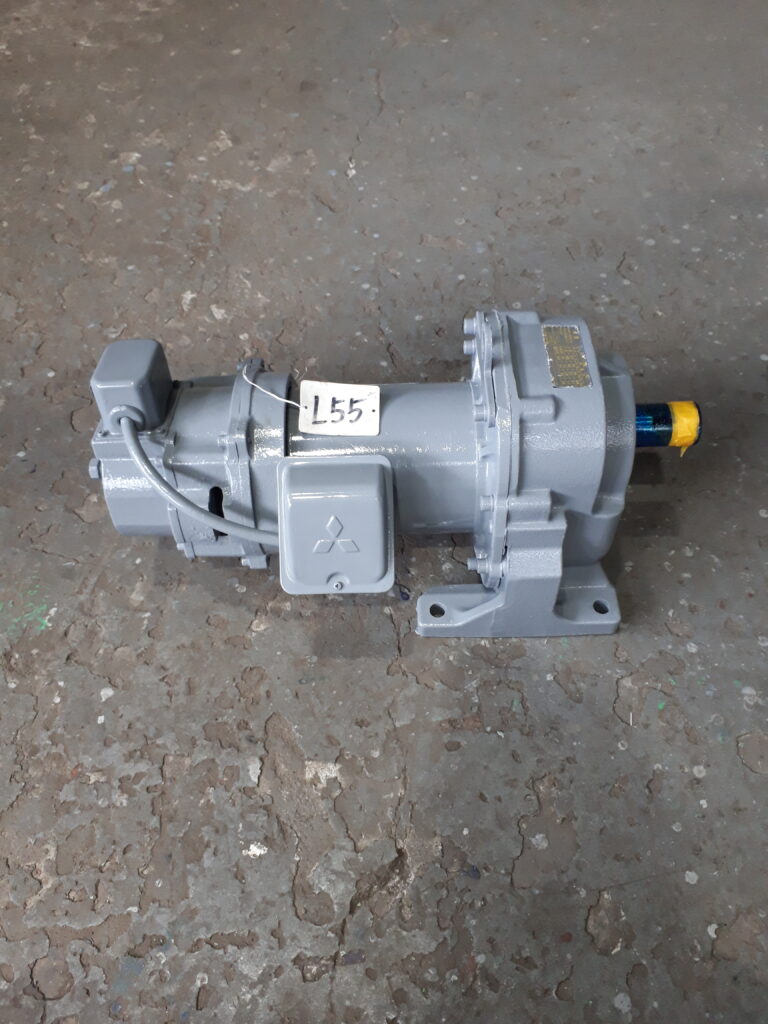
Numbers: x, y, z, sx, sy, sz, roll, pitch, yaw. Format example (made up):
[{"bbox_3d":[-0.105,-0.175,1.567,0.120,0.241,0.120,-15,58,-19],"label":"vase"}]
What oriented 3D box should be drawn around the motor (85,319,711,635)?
[{"bbox_3d":[0.005,-0.055,0.880,0.665,0.325,0.315,0,53,0],"label":"motor"}]

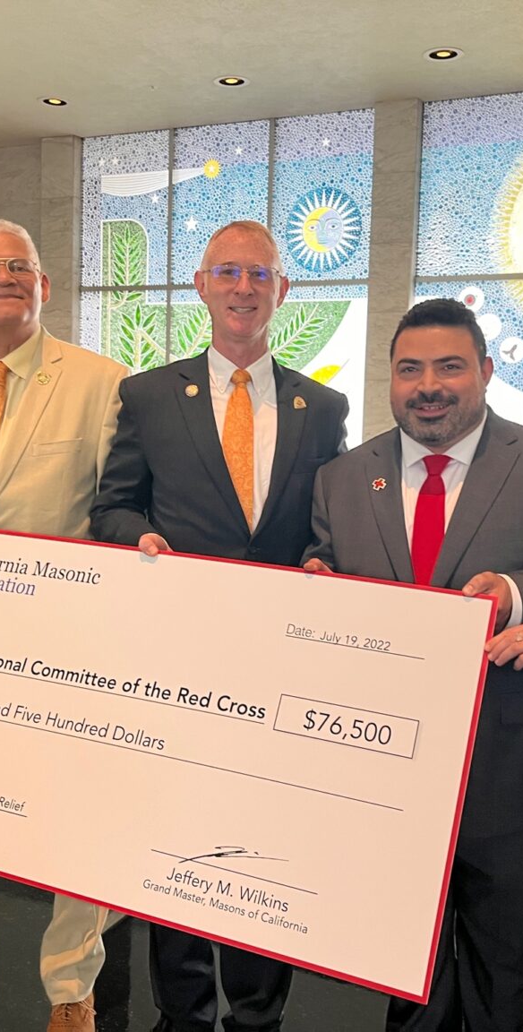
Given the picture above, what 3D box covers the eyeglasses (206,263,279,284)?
[{"bbox_3d":[-0.039,-0.490,2.090,0.140,0.042,0.140,1,5,-2],"label":"eyeglasses"}]

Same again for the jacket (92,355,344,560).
[{"bbox_3d":[-0.081,0.046,2.127,0.540,0.750,0.360,1,5,-4],"label":"jacket"}]

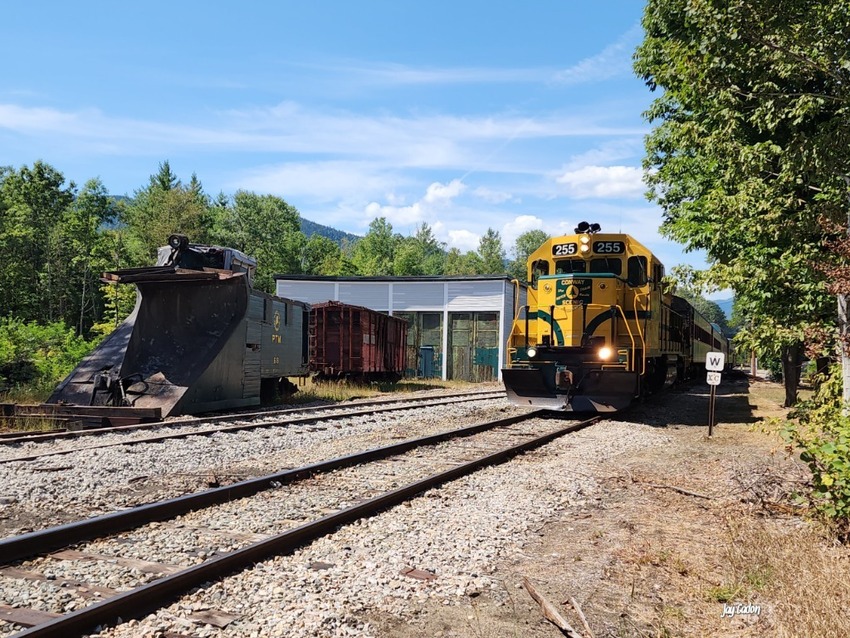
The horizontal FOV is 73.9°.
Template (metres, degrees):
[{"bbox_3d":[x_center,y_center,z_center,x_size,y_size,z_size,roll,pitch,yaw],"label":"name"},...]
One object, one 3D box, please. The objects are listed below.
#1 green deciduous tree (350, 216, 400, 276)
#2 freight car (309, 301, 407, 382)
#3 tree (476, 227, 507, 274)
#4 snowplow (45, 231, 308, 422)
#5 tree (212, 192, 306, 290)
[{"bbox_3d":[-6.006,-3.027,66.323,6.000,18.030,6.000,1,-4,0],"label":"green deciduous tree"},{"bbox_3d":[-3.673,1.708,34.633,2.950,4.500,11.000,0,-4,11],"label":"freight car"},{"bbox_3d":[8.201,-2.390,70.305,4.400,17.720,4.400,1,-4,0],"label":"tree"},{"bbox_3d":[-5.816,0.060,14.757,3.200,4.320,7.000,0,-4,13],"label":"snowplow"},{"bbox_3d":[-15.109,-3.336,50.301,8.000,16.300,8.000,1,-4,0],"label":"tree"}]

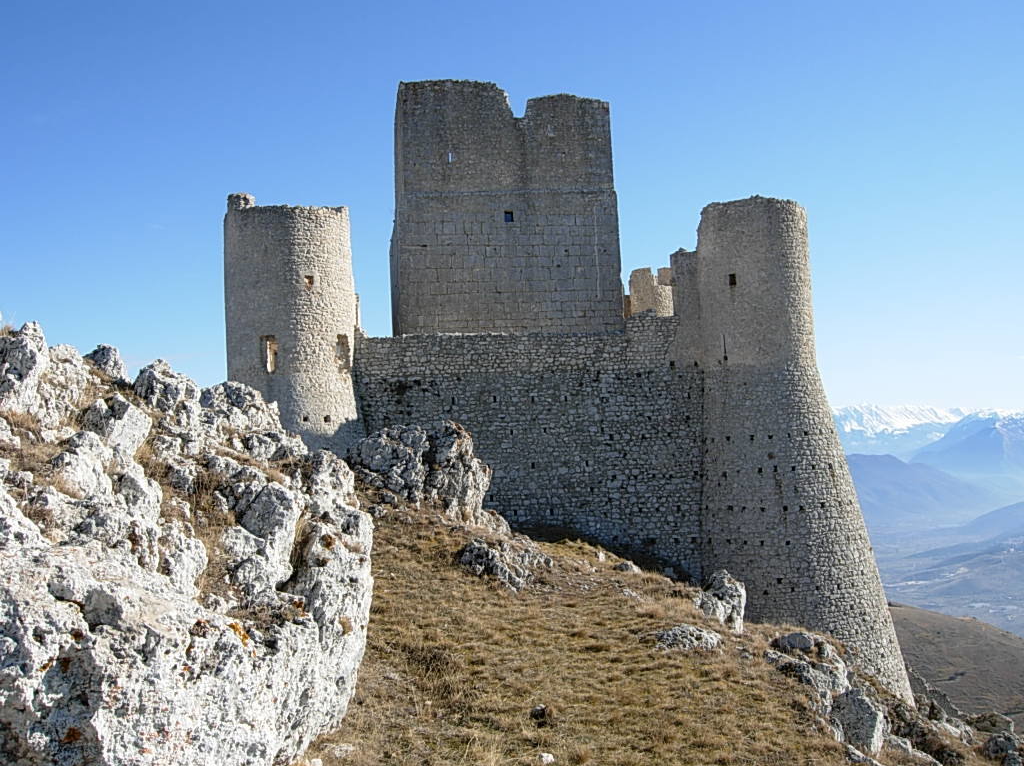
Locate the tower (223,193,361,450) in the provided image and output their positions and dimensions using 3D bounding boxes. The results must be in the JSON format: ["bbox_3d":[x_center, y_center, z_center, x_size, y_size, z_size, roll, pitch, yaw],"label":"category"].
[{"bbox_3d":[-7.795,-1.700,38.500,4.900,9.900,4.900,-2,-4,-7],"label":"tower"}]

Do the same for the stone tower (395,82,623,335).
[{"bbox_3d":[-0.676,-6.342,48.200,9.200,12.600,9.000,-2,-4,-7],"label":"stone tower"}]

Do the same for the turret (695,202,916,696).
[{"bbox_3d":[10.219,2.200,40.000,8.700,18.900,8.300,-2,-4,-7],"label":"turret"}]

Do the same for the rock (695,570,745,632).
[{"bbox_3d":[4.879,5.111,25.000,1.150,1.450,1.050,-2,-4,0],"label":"rock"}]

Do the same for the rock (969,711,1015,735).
[{"bbox_3d":[15.296,10.864,34.000,1.300,0.700,1.000,-2,-4,0],"label":"rock"}]

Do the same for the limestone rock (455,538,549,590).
[{"bbox_3d":[-0.181,3.984,23.500,2.000,1.050,1.500,-2,-4,0],"label":"limestone rock"}]

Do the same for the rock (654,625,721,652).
[{"bbox_3d":[3.134,4.533,19.000,1.120,0.450,0.850,-2,-4,0],"label":"rock"}]

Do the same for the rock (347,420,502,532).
[{"bbox_3d":[-2.483,2.694,31.500,4.400,3.100,3.000,-2,-4,0],"label":"rock"}]

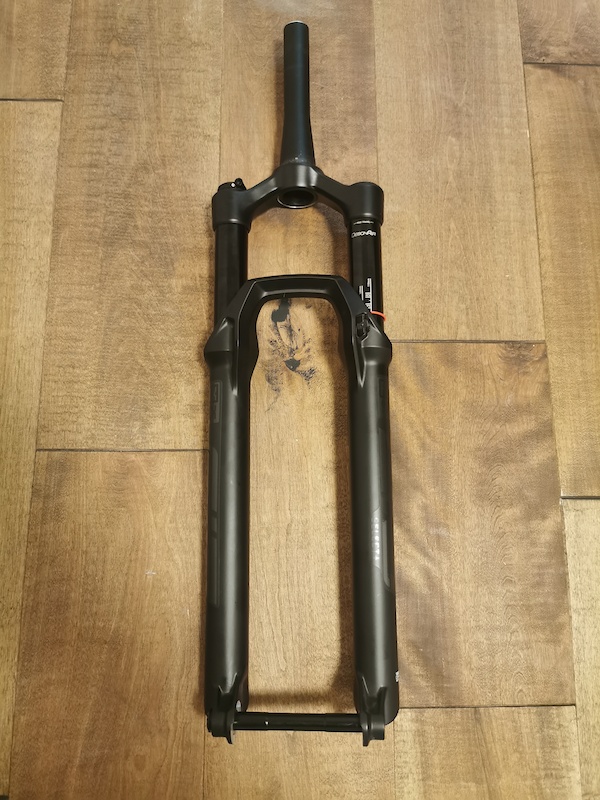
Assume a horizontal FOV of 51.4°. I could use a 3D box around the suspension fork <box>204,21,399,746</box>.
[{"bbox_3d":[-0.001,-0.056,0.632,0.190,0.100,0.737,-1,80,4],"label":"suspension fork"}]

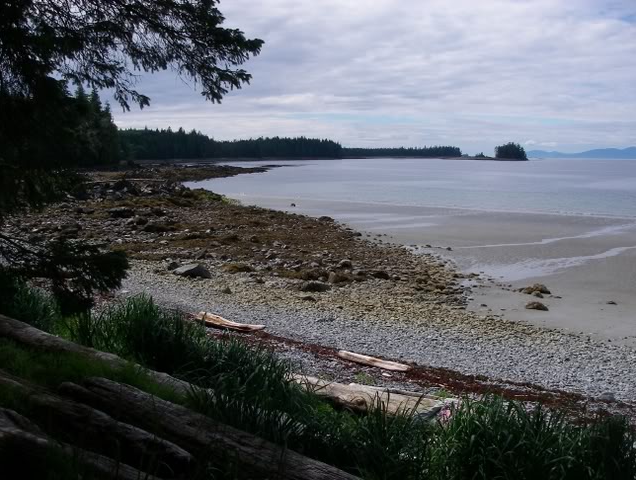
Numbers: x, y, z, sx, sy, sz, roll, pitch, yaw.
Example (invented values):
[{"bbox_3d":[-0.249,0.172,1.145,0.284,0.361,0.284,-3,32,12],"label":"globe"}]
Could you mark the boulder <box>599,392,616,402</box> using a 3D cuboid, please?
[{"bbox_3d":[4.182,2.256,10.140,0.250,0.090,0.200,3,7,23],"label":"boulder"}]

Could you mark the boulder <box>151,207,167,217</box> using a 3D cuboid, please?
[{"bbox_3d":[-13.449,-2.434,59.194,1.297,0.745,1.038,-1,7,-13],"label":"boulder"}]

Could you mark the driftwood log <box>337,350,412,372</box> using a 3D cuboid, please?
[{"bbox_3d":[0.977,2.058,12.113,1.445,0.130,0.180,5,8,38],"label":"driftwood log"}]

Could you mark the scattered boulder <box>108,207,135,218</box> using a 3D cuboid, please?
[{"bbox_3d":[-15.908,-2.262,56.826,2.016,0.846,1.512,-2,7,-16],"label":"scattered boulder"}]

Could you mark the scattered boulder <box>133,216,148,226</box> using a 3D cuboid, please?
[{"bbox_3d":[-12.336,-1.314,48.792,1.069,0.607,0.856,-2,7,-14],"label":"scattered boulder"}]

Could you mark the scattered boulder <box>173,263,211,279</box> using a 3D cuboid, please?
[{"bbox_3d":[-4.732,1.107,26.247,1.354,0.474,0.948,-1,7,-10],"label":"scattered boulder"}]

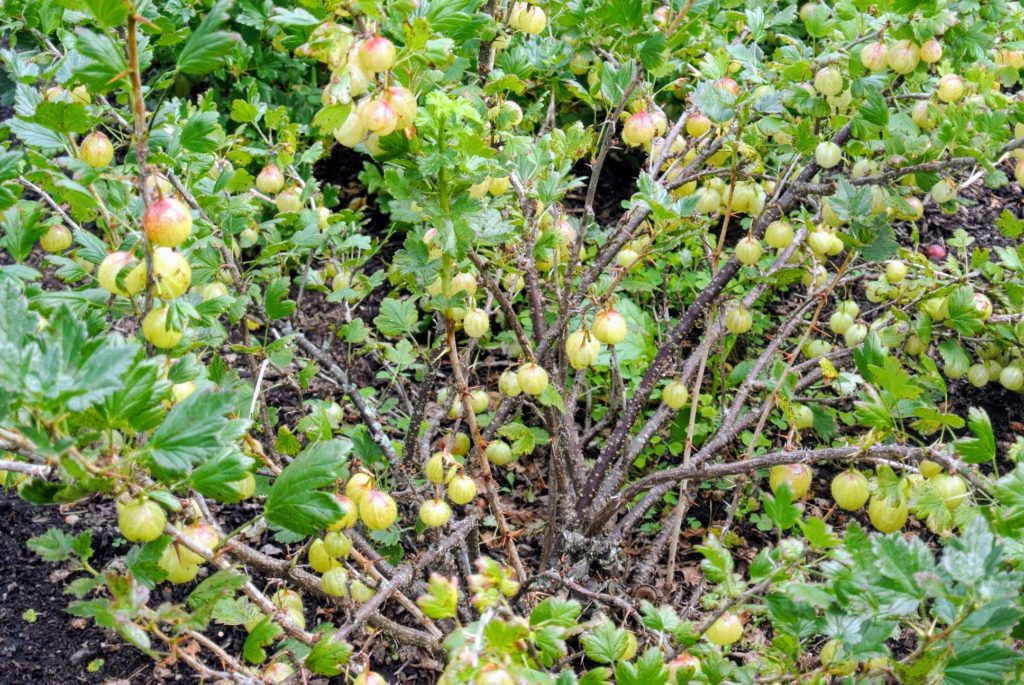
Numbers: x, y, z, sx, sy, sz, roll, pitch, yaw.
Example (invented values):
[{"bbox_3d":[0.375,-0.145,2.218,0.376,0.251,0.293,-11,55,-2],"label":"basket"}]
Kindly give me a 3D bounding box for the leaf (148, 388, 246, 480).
[{"bbox_3d":[-0.147,0.043,1.080,0.048,0.015,0.050,-2,46,-11],"label":"leaf"}]

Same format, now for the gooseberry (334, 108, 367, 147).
[{"bbox_3d":[-0.087,-0.115,1.240,0.018,0.021,0.018,0,24,0],"label":"gooseberry"}]

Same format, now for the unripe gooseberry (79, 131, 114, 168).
[{"bbox_3d":[-0.225,-0.104,1.250,0.018,0.020,0.018,0,24,0],"label":"unripe gooseberry"}]

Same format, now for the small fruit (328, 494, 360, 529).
[{"bbox_3d":[-0.100,0.101,1.360,0.019,0.021,0.019,0,28,0],"label":"small fruit"}]

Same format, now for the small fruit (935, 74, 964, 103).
[{"bbox_3d":[0.310,-0.179,1.630,0.018,0.020,0.018,0,25,0],"label":"small fruit"}]

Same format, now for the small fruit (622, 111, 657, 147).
[{"bbox_3d":[0.087,-0.147,1.580,0.023,0.024,0.023,0,28,0],"label":"small fruit"}]

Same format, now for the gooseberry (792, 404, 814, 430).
[{"bbox_3d":[0.204,0.053,1.620,0.017,0.018,0.017,0,25,0],"label":"gooseberry"}]

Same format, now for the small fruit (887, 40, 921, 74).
[{"bbox_3d":[0.248,-0.180,1.460,0.021,0.022,0.021,0,25,0],"label":"small fruit"}]

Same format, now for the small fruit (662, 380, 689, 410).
[{"bbox_3d":[0.106,0.034,1.500,0.016,0.018,0.016,0,24,0],"label":"small fruit"}]

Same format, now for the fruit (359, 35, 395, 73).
[{"bbox_3d":[-0.078,-0.166,1.330,0.021,0.021,0.021,0,25,0],"label":"fruit"}]

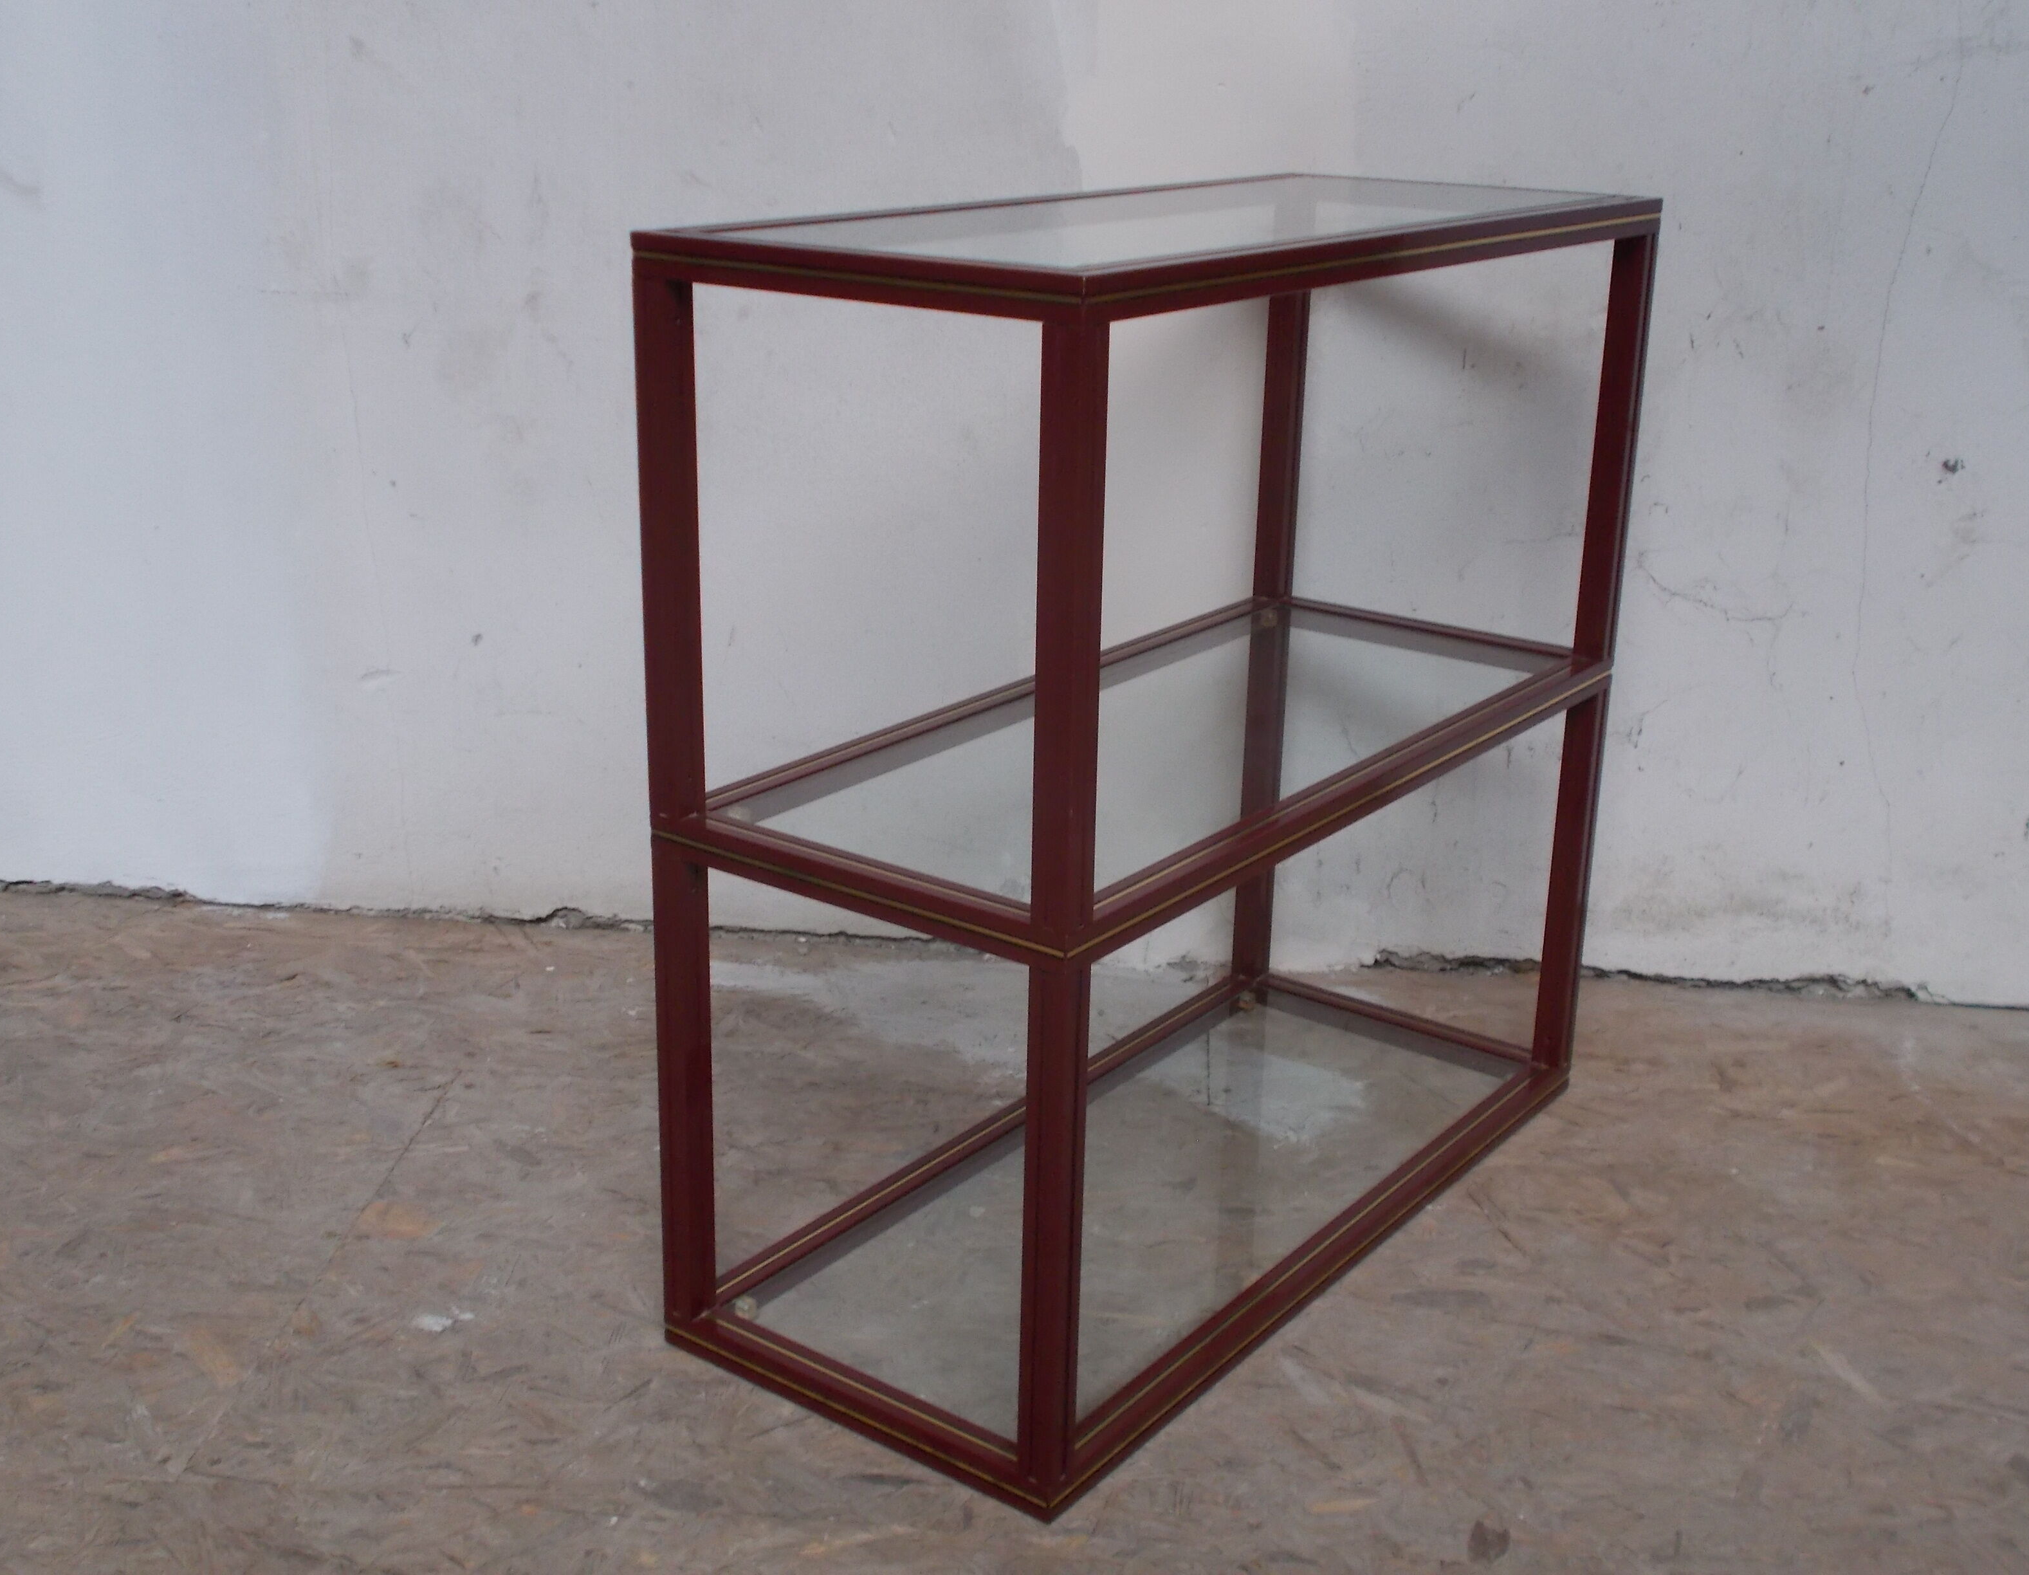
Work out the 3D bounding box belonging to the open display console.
[{"bbox_3d":[0.147,-0.039,1.978,0.373,0.860,0.889,14,22,34],"label":"open display console"}]

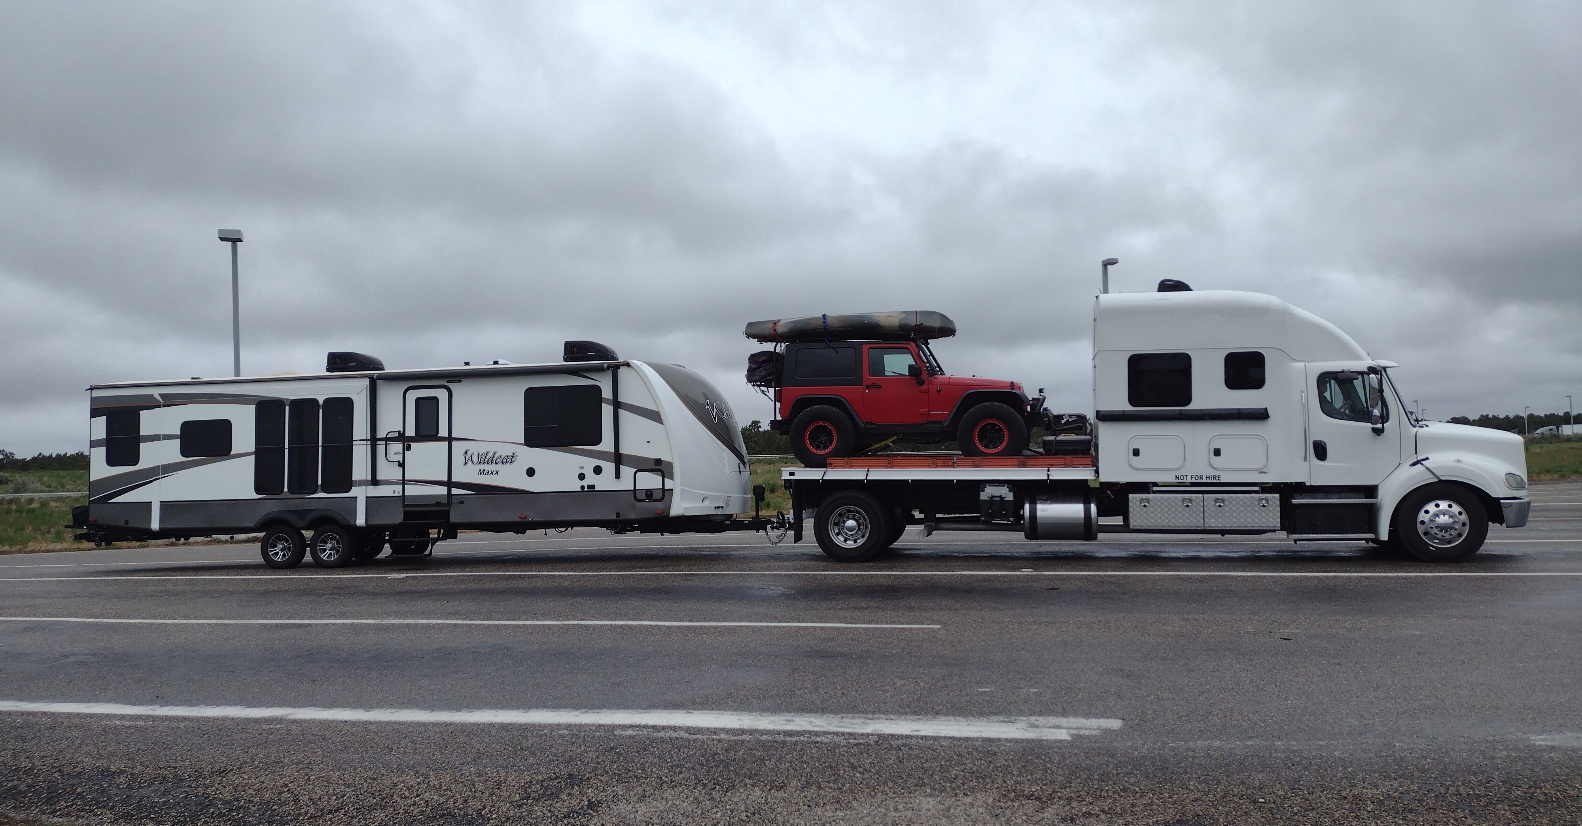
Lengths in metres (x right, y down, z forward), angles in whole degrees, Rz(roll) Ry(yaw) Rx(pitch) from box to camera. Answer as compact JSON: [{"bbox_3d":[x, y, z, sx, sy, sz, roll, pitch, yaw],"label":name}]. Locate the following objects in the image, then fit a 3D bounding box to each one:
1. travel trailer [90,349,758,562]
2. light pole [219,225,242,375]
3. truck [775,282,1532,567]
[{"bbox_3d":[-5.972,0.678,20.253,11.200,3.430,2.520,-2,-2,12],"label":"travel trailer"},{"bbox_3d":[-14.552,-0.936,32.147,0.540,7.826,0.620,-1,-2,-13],"label":"light pole"},{"bbox_3d":[4.772,0.175,17.646,9.570,3.680,2.580,-2,-2,16],"label":"truck"}]

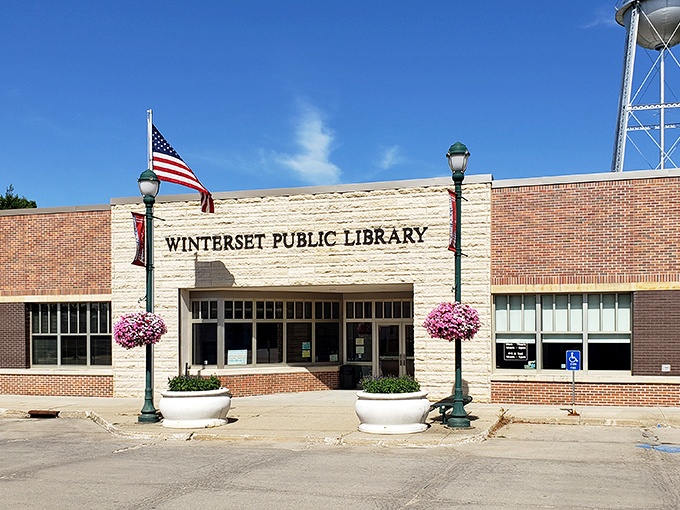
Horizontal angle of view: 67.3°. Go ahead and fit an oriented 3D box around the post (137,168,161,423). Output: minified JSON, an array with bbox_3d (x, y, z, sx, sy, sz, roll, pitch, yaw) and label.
[{"bbox_3d":[-4.114,0.872,11.000,0.480,5.500,0.480,-1,-1,10],"label":"post"}]

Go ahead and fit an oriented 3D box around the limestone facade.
[{"bbox_3d":[-1.397,1.139,15.185,11.300,6.150,0.800,-1,-1,10],"label":"limestone facade"}]

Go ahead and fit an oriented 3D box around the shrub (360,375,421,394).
[{"bbox_3d":[0.905,2.329,9.150,1.050,0.360,0.950,-1,-1,10],"label":"shrub"}]

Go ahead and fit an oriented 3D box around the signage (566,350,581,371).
[{"bbox_3d":[5.258,2.380,11.500,0.310,0.455,0.025,-1,-5,12],"label":"signage"}]

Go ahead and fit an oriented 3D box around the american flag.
[{"bbox_3d":[-4.181,-2.304,13.600,1.600,2.300,0.500,2,-5,-20],"label":"american flag"}]

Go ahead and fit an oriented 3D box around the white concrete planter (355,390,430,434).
[{"bbox_3d":[0.987,2.923,9.600,1.410,0.720,1.410,-1,-5,12],"label":"white concrete planter"}]

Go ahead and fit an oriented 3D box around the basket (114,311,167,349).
[{"bbox_3d":[-3.999,1.508,10.200,1.050,0.720,1.030,-1,-5,12],"label":"basket"}]

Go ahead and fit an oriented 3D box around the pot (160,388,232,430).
[{"bbox_3d":[-2.890,3.046,10.200,1.410,0.720,1.410,0,-5,0],"label":"pot"}]

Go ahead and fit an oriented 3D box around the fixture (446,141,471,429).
[{"bbox_3d":[2.274,0.566,9.800,0.460,5.500,0.460,-1,-1,10],"label":"fixture"}]

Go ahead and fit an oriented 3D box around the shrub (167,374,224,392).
[{"bbox_3d":[-2.792,2.485,9.800,1.050,0.360,0.950,-1,-1,10],"label":"shrub"}]

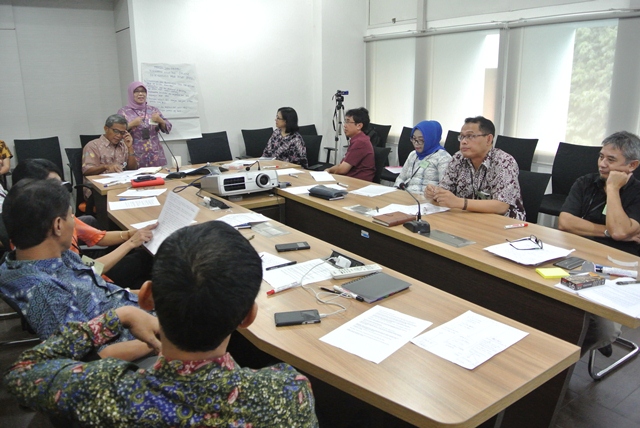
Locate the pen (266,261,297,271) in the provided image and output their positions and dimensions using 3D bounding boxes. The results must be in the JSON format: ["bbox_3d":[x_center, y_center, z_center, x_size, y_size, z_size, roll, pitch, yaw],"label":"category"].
[{"bbox_3d":[-0.157,0.217,1.997,0.143,0.012,0.012,-10,18,-32],"label":"pen"}]

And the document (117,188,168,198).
[{"bbox_3d":[-1.278,-0.152,3.477,0.297,0.004,0.210,-1,15,0],"label":"document"}]

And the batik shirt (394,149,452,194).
[{"bbox_3d":[0.762,-0.227,3.604,0.350,0.560,0.450,-10,18,-33],"label":"batik shirt"}]

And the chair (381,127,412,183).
[{"bbox_3d":[1.008,-0.567,5.997,0.580,0.950,0.510,-10,18,-33],"label":"chair"}]

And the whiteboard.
[{"bbox_3d":[-1.617,-1.229,5.250,0.610,0.830,0.030,-9,12,-28],"label":"whiteboard"}]

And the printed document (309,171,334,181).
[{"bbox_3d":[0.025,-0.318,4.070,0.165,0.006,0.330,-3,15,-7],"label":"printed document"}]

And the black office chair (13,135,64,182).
[{"bbox_3d":[-2.953,-0.318,5.224,0.530,0.950,0.580,-12,19,-37],"label":"black office chair"}]

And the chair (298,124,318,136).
[{"bbox_3d":[-0.104,-0.676,6.457,0.530,0.950,0.580,-11,18,-33],"label":"chair"}]

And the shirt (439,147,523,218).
[{"bbox_3d":[1.038,-0.124,3.133,0.370,0.620,0.520,-14,20,-42],"label":"shirt"}]

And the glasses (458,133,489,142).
[{"bbox_3d":[0.923,-0.455,2.870,0.140,0.045,0.140,-9,17,-28],"label":"glasses"}]

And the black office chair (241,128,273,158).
[{"bbox_3d":[-0.693,-0.602,6.263,0.580,0.930,0.620,-7,16,-23],"label":"black office chair"}]

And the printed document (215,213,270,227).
[{"bbox_3d":[-0.448,0.038,2.666,0.297,0.020,0.210,-12,19,-38],"label":"printed document"}]

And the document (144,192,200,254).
[{"bbox_3d":[-0.705,0.064,2.260,0.210,0.290,0.020,29,1,28],"label":"document"}]

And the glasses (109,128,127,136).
[{"bbox_3d":[-1.793,-0.733,4.225,0.140,0.045,0.140,-13,37,-39],"label":"glasses"}]

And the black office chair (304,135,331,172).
[{"bbox_3d":[-0.241,-0.374,5.355,0.580,0.930,0.620,3,15,14],"label":"black office chair"}]

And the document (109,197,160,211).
[{"bbox_3d":[-1.226,-0.067,3.180,0.300,0.004,0.220,-9,16,-28],"label":"document"}]

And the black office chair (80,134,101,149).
[{"bbox_3d":[-2.683,-0.440,5.759,0.580,0.930,0.620,-4,15,-12],"label":"black office chair"}]

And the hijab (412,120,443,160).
[{"bbox_3d":[0.826,-0.550,3.642,0.250,0.310,0.220,-10,17,-31],"label":"hijab"}]

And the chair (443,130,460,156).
[{"bbox_3d":[1.457,-0.471,5.629,0.580,0.930,0.570,-9,17,-30],"label":"chair"}]

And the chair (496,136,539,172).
[{"bbox_3d":[1.785,-0.270,4.841,0.580,0.950,0.510,-10,18,-33],"label":"chair"}]

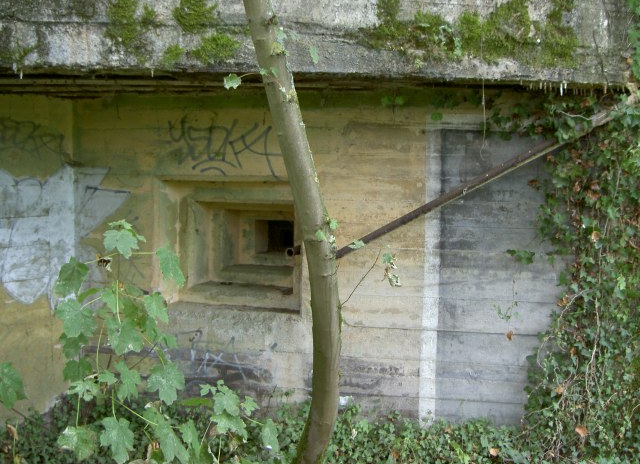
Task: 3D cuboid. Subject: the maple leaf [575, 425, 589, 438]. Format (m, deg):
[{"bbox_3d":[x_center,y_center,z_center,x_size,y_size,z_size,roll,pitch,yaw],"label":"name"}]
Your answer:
[{"bbox_3d":[1.505,1.148,4.150,0.080,0.070,0.040,1,5,11],"label":"maple leaf"}]

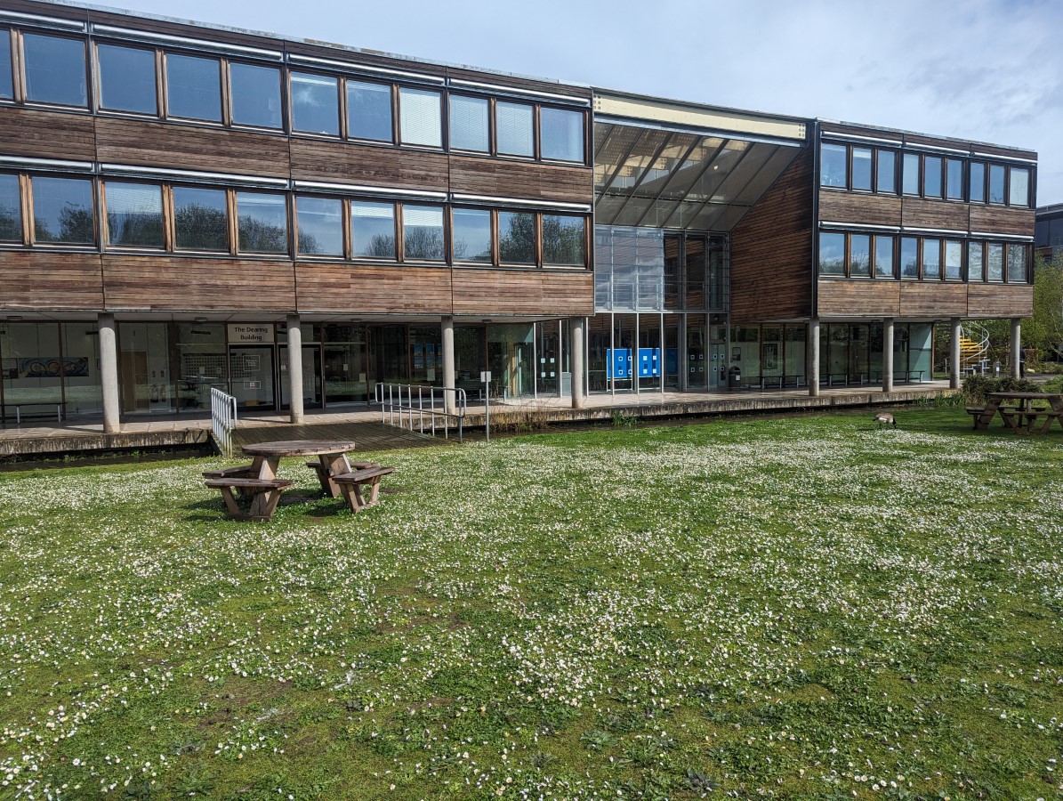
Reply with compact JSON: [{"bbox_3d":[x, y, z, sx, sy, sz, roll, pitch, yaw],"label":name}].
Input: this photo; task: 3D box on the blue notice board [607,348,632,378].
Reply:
[{"bbox_3d":[3.901,-1.630,32.600,1.240,1.280,0.060,-3,4,-25],"label":"blue notice board"}]

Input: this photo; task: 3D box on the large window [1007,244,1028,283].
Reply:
[{"bbox_3d":[20.988,-5.957,31.932,1.250,1.540,0.100,-3,4,-23],"label":"large window"}]

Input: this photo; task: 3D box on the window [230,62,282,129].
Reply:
[{"bbox_3d":[-6.737,-7.442,18.061,1.133,1.423,0.120,-3,4,-26],"label":"window"}]

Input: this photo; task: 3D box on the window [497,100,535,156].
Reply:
[{"bbox_3d":[-0.473,-8.192,22.385,1.211,1.540,0.100,-3,4,-25],"label":"window"}]

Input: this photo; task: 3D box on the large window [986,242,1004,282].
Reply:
[{"bbox_3d":[19.704,-5.868,31.401,1.050,1.540,0.100,-3,4,-23],"label":"large window"}]

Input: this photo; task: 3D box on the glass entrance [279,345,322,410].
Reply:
[{"bbox_3d":[-7.532,-0.777,24.067,1.216,1.994,0.100,-3,4,-26],"label":"glass entrance"}]

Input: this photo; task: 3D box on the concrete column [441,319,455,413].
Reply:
[{"bbox_3d":[-2.366,-0.997,21.020,0.317,2.833,0.317,-1,4,0],"label":"concrete column"}]

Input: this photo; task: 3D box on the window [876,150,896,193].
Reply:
[{"bbox_3d":[13.790,-8.913,28.746,1.015,1.552,0.150,-3,4,-23],"label":"window"}]

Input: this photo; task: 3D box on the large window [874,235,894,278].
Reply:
[{"bbox_3d":[12.970,-5.282,27.173,0.968,1.521,0.120,-3,4,-24],"label":"large window"}]

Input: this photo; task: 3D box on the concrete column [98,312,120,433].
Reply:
[{"bbox_3d":[-10.802,-0.696,18.889,0.360,3.014,0.360,-3,4,-25],"label":"concrete column"}]

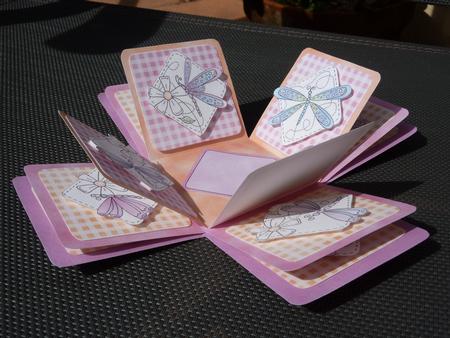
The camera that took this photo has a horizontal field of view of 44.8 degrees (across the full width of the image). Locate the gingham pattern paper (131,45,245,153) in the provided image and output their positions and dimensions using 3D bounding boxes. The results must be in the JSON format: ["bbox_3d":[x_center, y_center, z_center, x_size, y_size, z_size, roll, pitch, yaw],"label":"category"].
[{"bbox_3d":[-0.031,-0.061,0.460,0.083,0.083,0.005,-14,-5,-29],"label":"gingham pattern paper"}]

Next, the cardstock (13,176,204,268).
[{"bbox_3d":[-0.081,0.026,0.375,0.101,0.007,0.101,-7,35,-32],"label":"cardstock"}]

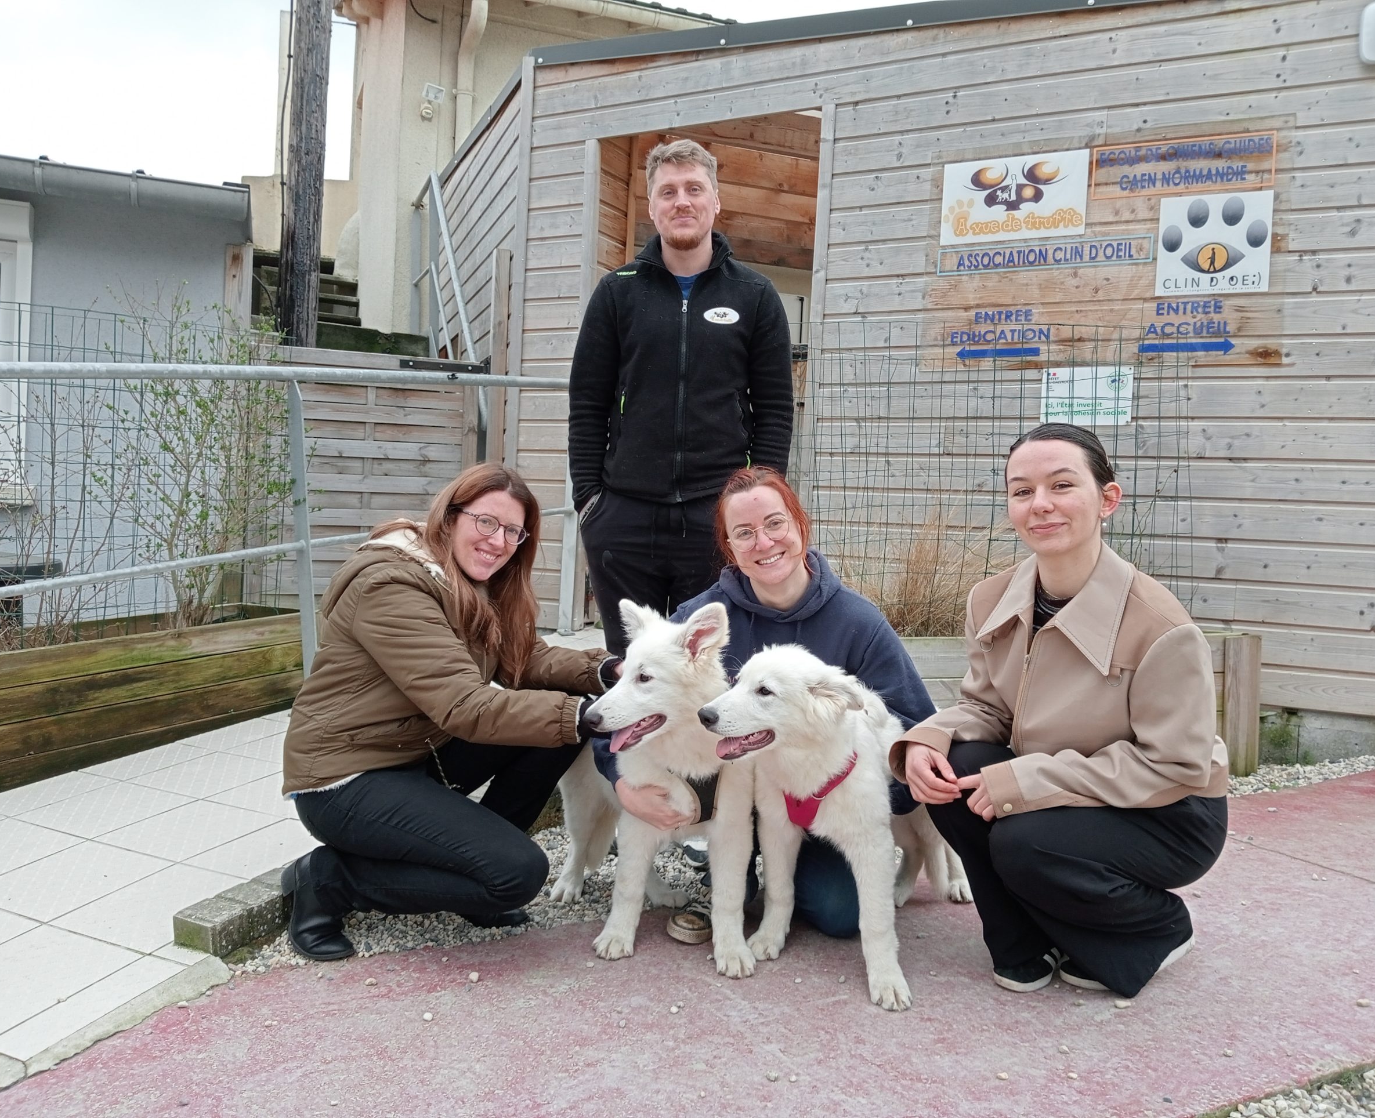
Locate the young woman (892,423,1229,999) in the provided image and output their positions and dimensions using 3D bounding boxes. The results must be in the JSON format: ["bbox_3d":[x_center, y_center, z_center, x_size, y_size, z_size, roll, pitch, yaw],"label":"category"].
[{"bbox_3d":[0.670,0.264,2.130,0.490,0.985,0.640,5,2,43],"label":"young woman"}]

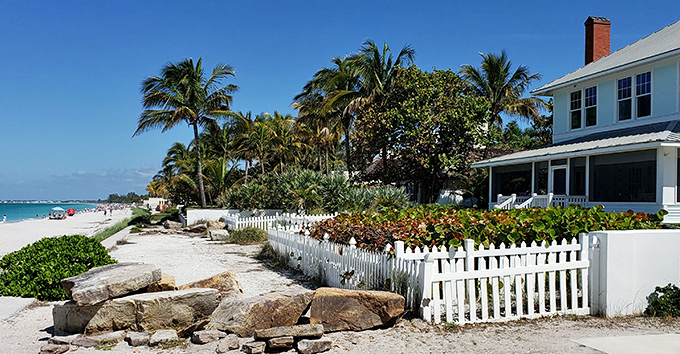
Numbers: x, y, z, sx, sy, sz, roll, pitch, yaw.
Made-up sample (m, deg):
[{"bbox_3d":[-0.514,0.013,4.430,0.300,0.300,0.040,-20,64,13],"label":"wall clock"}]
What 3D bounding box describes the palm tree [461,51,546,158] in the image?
[{"bbox_3d":[11.068,-2.683,35.173,6.200,12.000,6.000,0,-3,0],"label":"palm tree"}]

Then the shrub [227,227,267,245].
[{"bbox_3d":[-3.680,2.281,20.211,1.600,0.660,1.400,0,-3,0],"label":"shrub"}]

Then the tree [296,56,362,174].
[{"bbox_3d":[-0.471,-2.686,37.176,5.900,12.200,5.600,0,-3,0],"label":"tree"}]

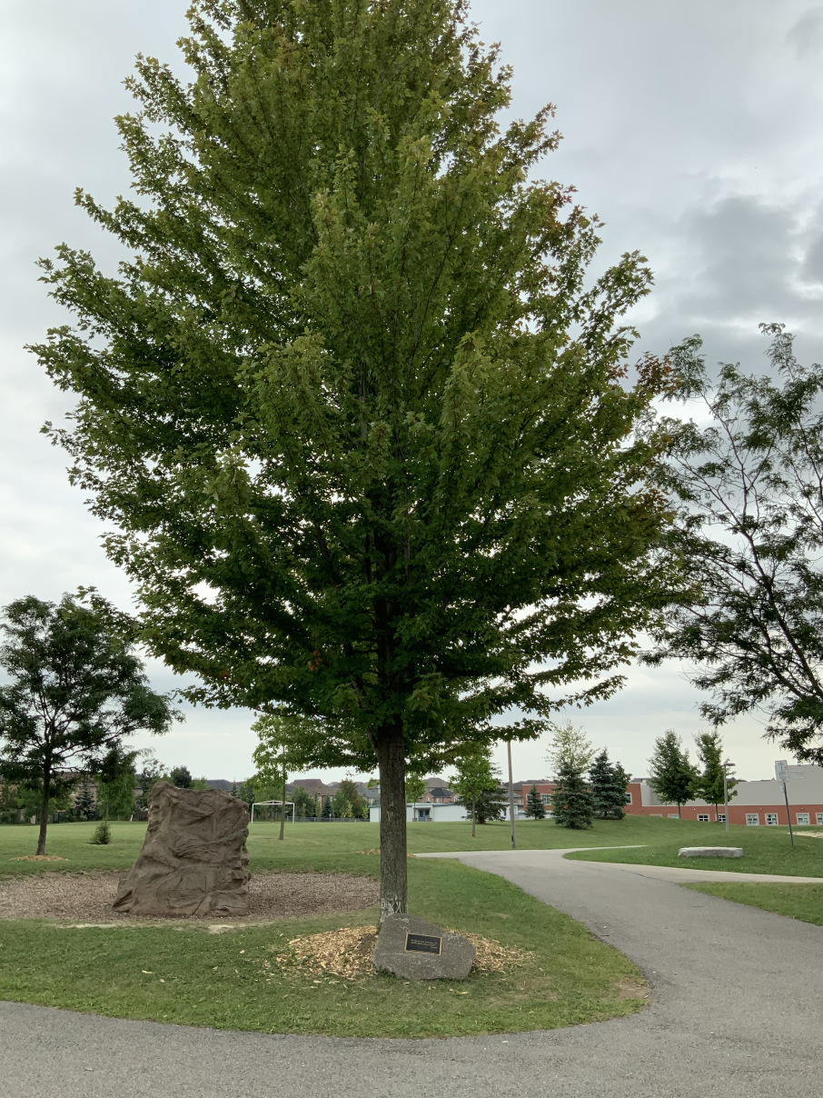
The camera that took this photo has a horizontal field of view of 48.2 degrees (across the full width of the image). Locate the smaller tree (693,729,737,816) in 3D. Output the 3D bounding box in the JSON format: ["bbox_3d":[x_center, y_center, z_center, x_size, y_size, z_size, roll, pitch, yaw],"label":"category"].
[{"bbox_3d":[26.253,19.629,79.663,3.778,7.570,3.778,-5,-16,17],"label":"smaller tree"}]

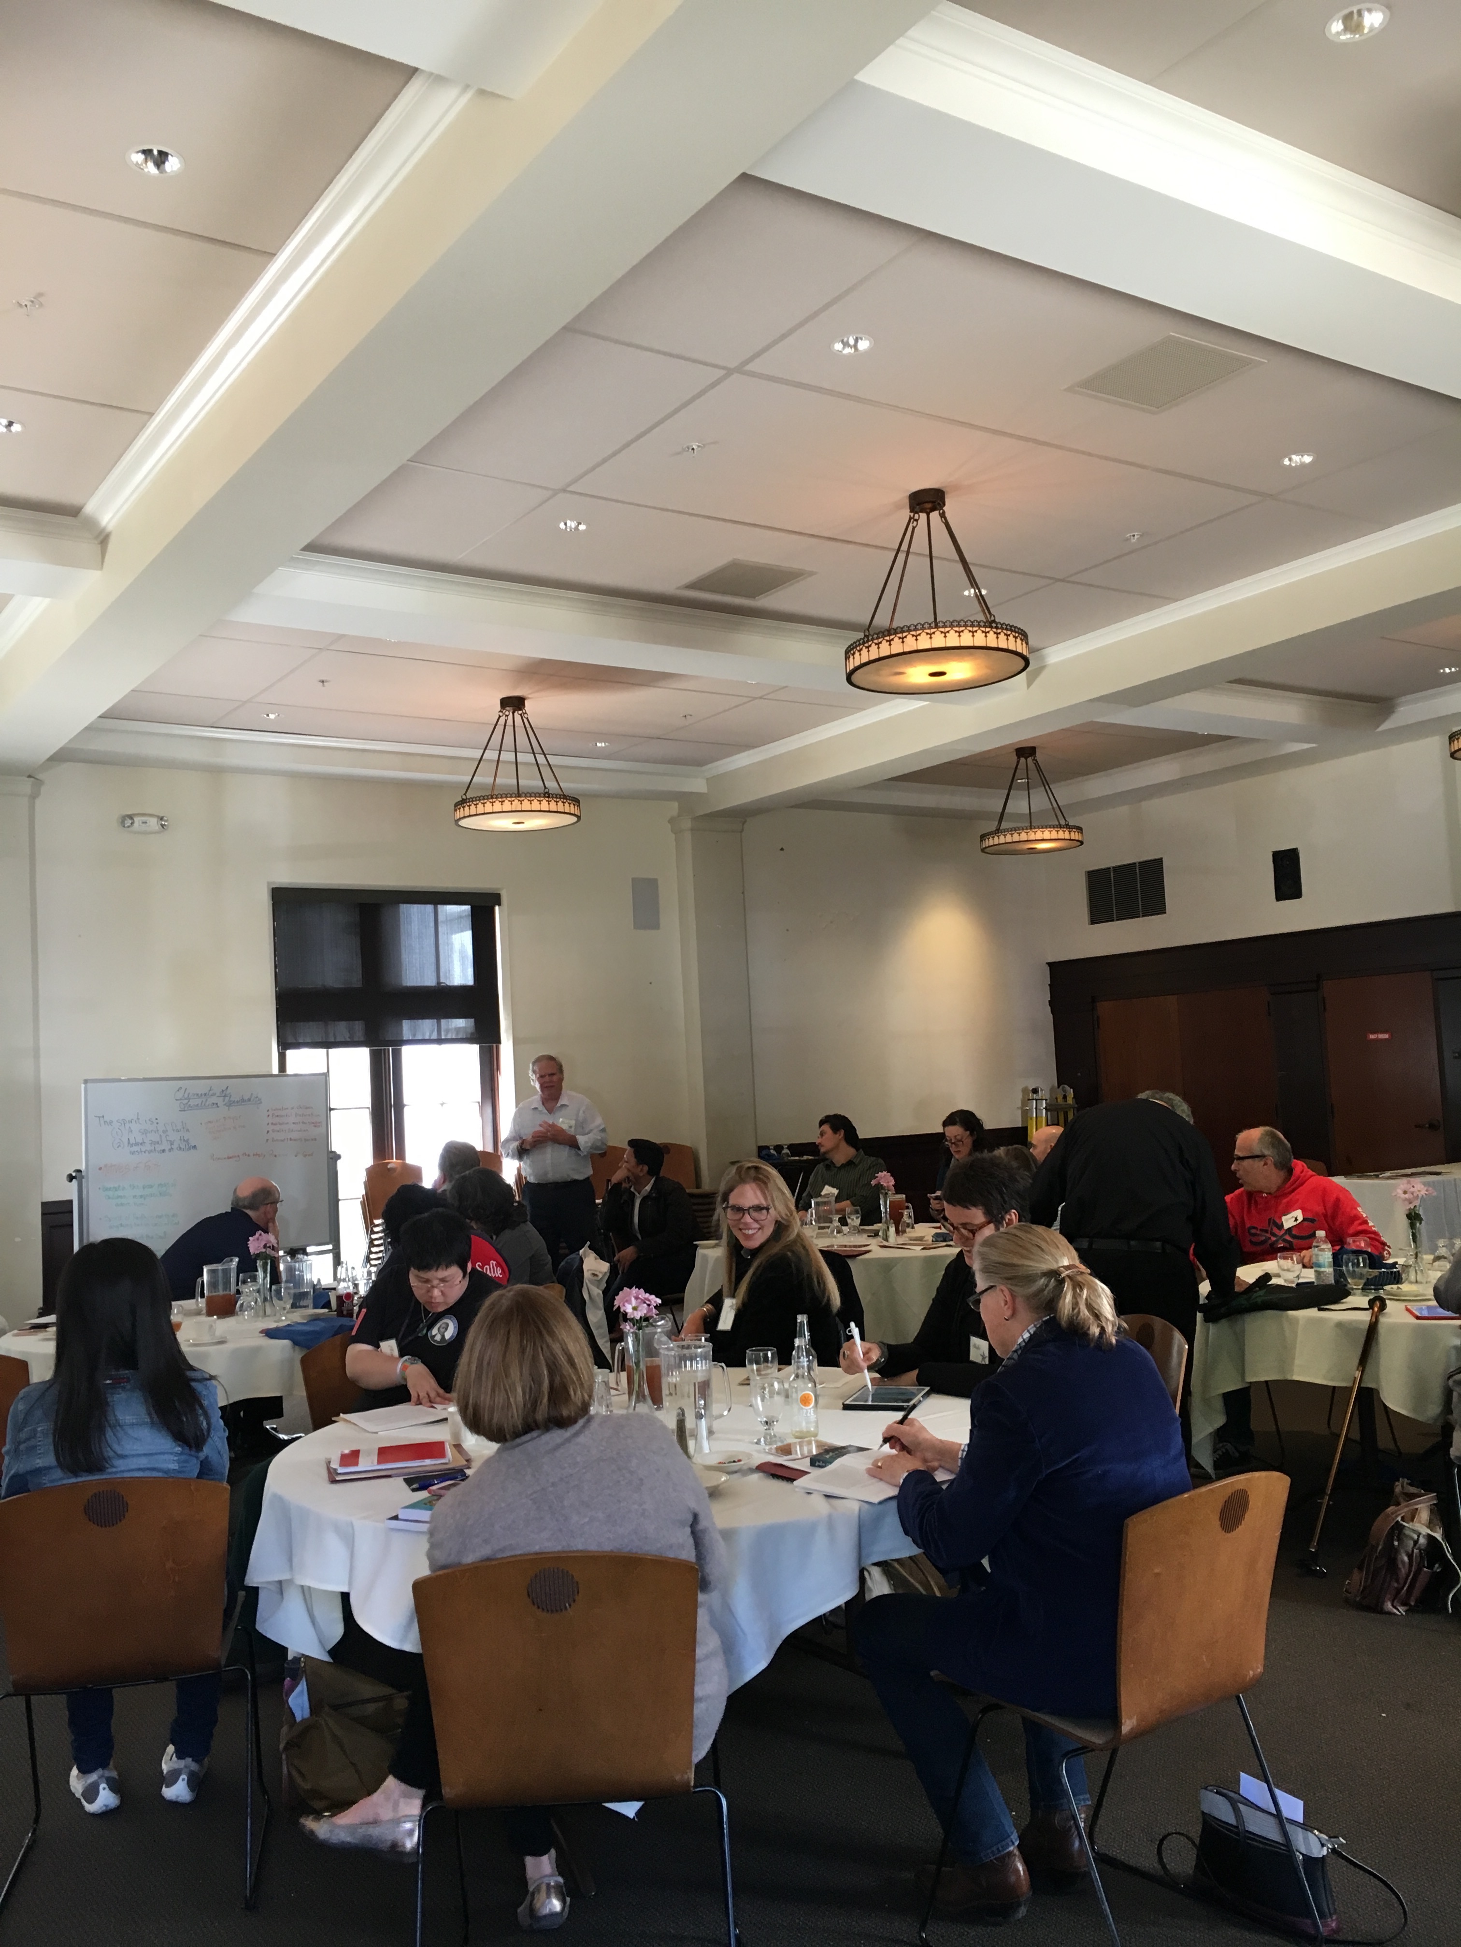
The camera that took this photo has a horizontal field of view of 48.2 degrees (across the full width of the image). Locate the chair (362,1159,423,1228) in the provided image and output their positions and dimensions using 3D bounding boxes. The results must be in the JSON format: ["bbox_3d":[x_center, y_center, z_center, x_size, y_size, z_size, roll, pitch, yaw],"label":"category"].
[{"bbox_3d":[-2.129,1.676,10.857,0.520,0.840,0.550,-1,-4,-33],"label":"chair"}]

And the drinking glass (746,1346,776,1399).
[{"bbox_3d":[0.078,1.054,4.240,0.080,0.156,0.080,-3,-4,0],"label":"drinking glass"}]

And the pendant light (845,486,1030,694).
[{"bbox_3d":[0.837,-1.609,6.760,0.744,0.745,0.744,-3,-4,0],"label":"pendant light"}]

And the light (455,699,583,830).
[{"bbox_3d":[-1.306,-1.292,9.933,0.751,0.752,0.751,-3,-4,0],"label":"light"}]

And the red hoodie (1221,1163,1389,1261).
[{"bbox_3d":[2.207,1.015,6.287,0.680,0.620,0.450,-4,-4,11],"label":"red hoodie"}]

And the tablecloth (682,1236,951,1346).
[{"bbox_3d":[0.765,1.731,8.362,1.850,0.750,1.850,-3,-4,0],"label":"tablecloth"}]

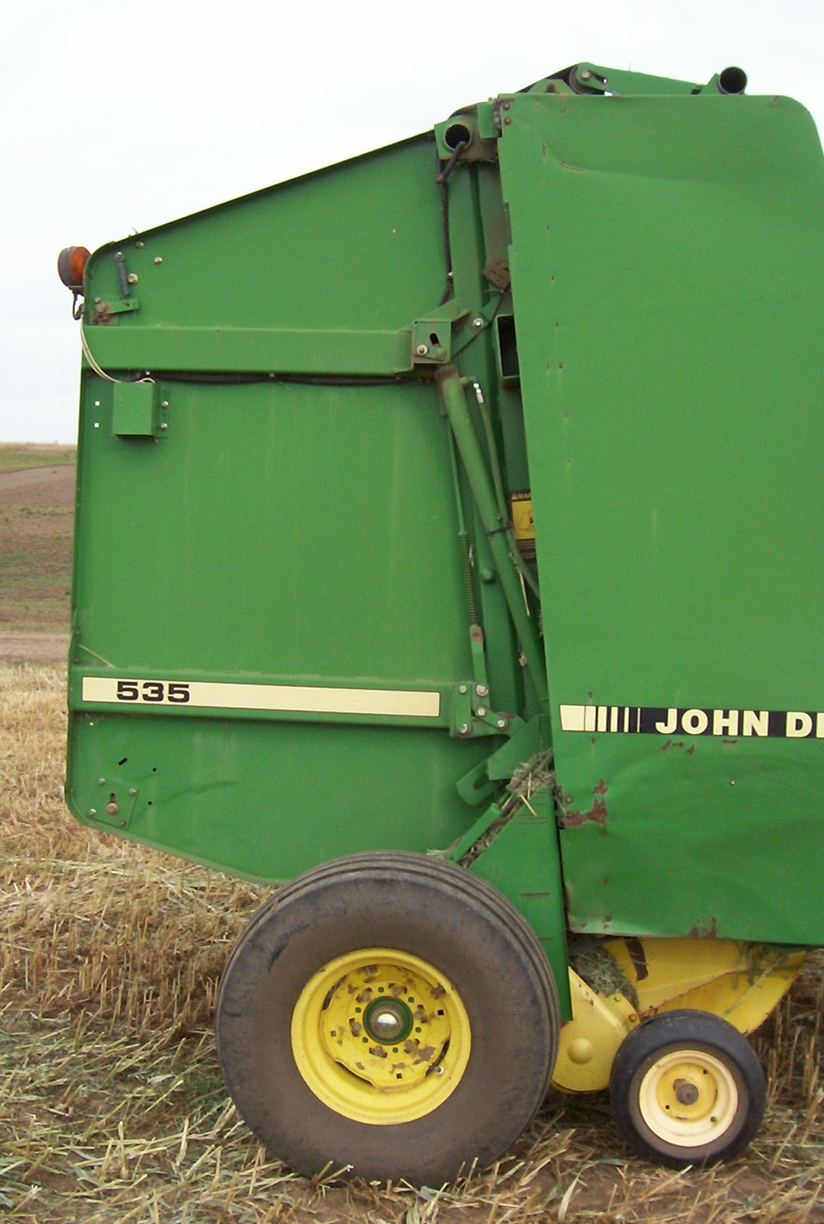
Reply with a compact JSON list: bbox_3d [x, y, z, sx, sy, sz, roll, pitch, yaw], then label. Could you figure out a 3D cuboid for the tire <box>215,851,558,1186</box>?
[{"bbox_3d":[-0.053,0.948,3.735,0.780,0.775,0.320,1,3,8],"label":"tire"}]

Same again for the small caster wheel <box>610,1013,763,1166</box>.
[{"bbox_3d":[0.671,1.162,3.900,0.375,0.373,0.155,1,3,6],"label":"small caster wheel"}]

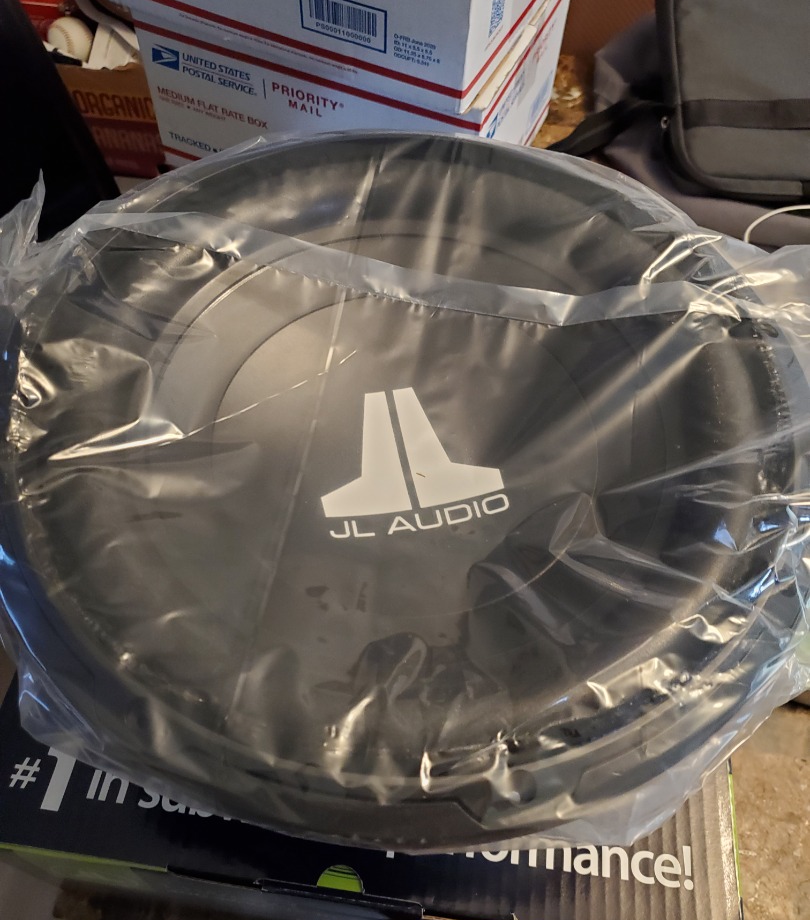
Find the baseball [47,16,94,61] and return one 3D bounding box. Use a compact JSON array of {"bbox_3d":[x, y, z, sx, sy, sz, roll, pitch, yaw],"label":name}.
[{"bbox_3d":[-0.571,-0.716,1.390,0.074,0.074,0.074,0,58,-2],"label":"baseball"}]

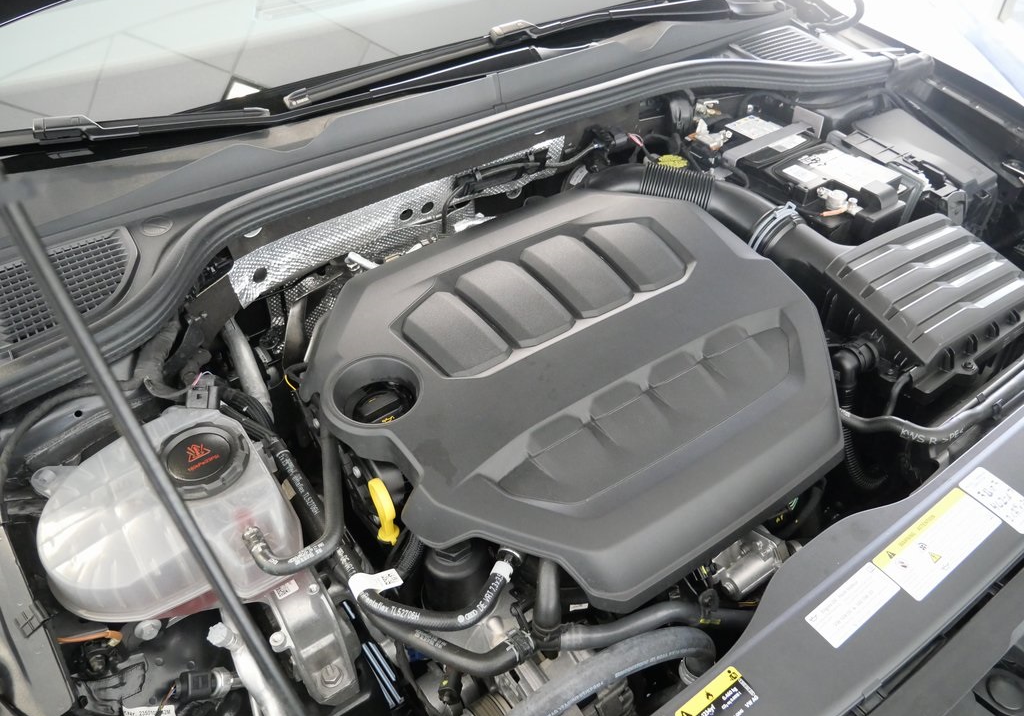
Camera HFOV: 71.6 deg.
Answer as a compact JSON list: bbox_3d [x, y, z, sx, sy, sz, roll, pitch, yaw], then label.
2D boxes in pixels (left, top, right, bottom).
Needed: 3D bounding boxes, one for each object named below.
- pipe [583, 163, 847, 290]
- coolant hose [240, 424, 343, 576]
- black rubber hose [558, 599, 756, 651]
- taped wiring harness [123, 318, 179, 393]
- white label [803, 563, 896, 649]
[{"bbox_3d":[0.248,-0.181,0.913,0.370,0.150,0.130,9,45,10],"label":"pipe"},{"bbox_3d":[-0.169,0.131,0.608,0.110,0.080,0.100,-34,53,-30],"label":"coolant hose"},{"bbox_3d":[0.129,0.233,0.619,0.205,0.055,0.035,-9,44,-9],"label":"black rubber hose"},{"bbox_3d":[-0.338,-0.002,0.667,0.056,0.062,0.045,-25,51,-25],"label":"taped wiring harness"},{"bbox_3d":[0.282,0.202,0.584,0.088,0.002,0.029,-25,53,-24],"label":"white label"}]

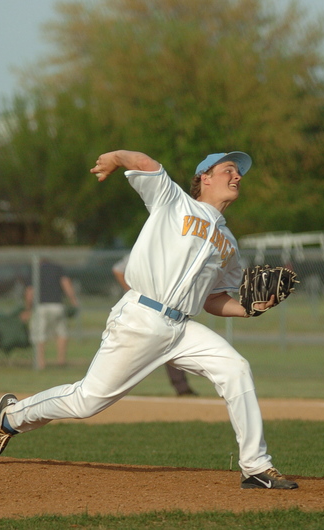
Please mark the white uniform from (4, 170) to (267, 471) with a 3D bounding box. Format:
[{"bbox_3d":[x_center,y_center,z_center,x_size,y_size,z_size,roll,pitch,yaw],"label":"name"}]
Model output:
[{"bbox_3d":[-0.112,0.264,28.500,1.100,1.490,0.880,0,1,40],"label":"white uniform"}]

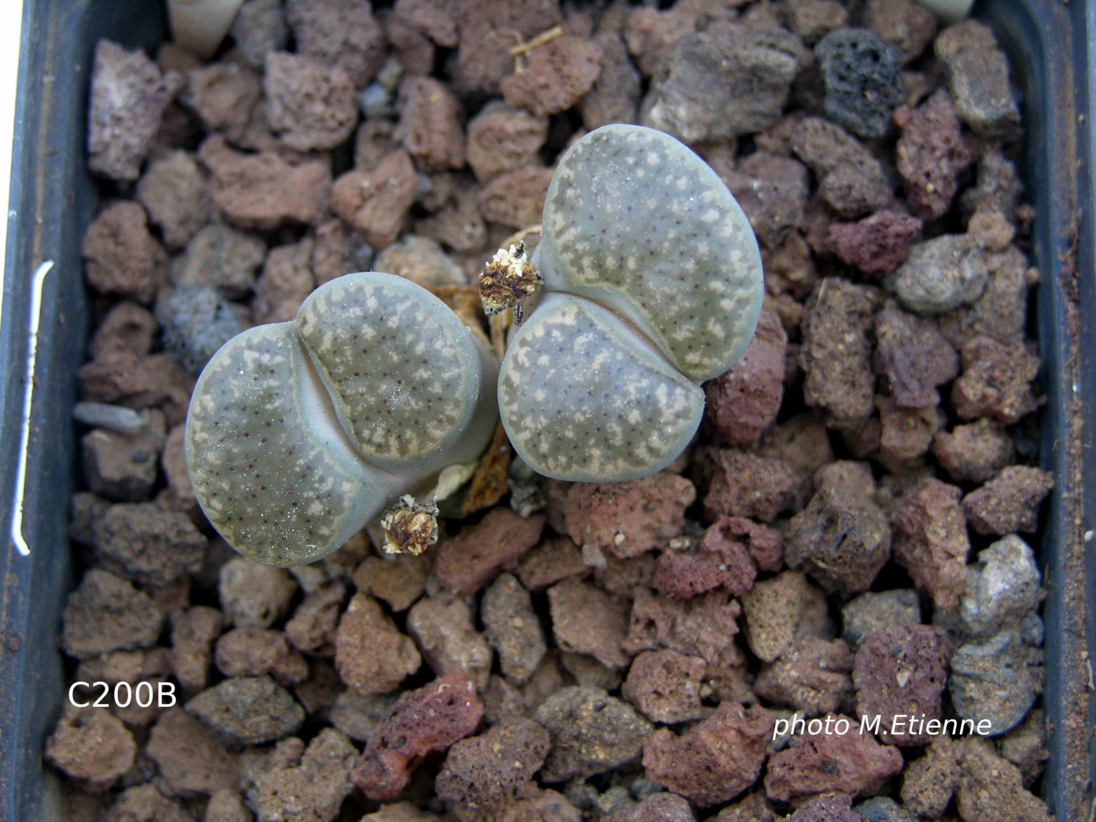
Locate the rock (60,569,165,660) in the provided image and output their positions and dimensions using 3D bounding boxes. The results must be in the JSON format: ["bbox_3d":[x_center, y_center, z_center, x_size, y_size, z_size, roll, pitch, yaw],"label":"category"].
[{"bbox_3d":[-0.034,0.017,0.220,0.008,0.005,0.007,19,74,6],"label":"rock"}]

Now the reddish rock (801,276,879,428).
[{"bbox_3d":[0.021,-0.004,0.201,0.005,0.005,0.010,1,73,0],"label":"reddish rock"}]

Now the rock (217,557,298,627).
[{"bbox_3d":[-0.021,0.013,0.198,0.005,0.005,0.005,0,74,2],"label":"rock"}]

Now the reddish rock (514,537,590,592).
[{"bbox_3d":[0.000,0.011,0.199,0.005,0.004,0.004,-20,74,-6],"label":"reddish rock"}]

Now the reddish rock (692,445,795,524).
[{"bbox_3d":[0.014,0.005,0.199,0.007,0.005,0.005,6,73,2],"label":"reddish rock"}]

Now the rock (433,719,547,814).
[{"bbox_3d":[-0.004,0.027,0.217,0.009,0.005,0.006,-39,76,-10],"label":"rock"}]

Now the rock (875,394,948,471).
[{"bbox_3d":[0.024,0.001,0.187,0.004,0.004,0.005,-9,72,-4],"label":"rock"}]

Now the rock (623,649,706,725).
[{"bbox_3d":[0.009,0.022,0.218,0.006,0.004,0.006,2,73,1],"label":"rock"}]

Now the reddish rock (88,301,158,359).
[{"bbox_3d":[-0.029,-0.005,0.188,0.004,0.004,0.005,28,74,8],"label":"reddish rock"}]

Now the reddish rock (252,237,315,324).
[{"bbox_3d":[-0.021,-0.010,0.217,0.004,0.004,0.008,6,78,1],"label":"reddish rock"}]

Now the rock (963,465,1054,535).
[{"bbox_3d":[0.033,0.006,0.197,0.007,0.005,0.005,-14,74,-2],"label":"rock"}]

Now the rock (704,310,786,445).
[{"bbox_3d":[0.014,-0.003,0.201,0.005,0.005,0.010,14,75,6],"label":"rock"}]

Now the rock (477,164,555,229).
[{"bbox_3d":[-0.002,-0.015,0.191,0.006,0.004,0.004,-15,73,-6],"label":"rock"}]

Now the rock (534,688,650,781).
[{"bbox_3d":[0.003,0.022,0.193,0.008,0.005,0.006,14,73,4],"label":"rock"}]

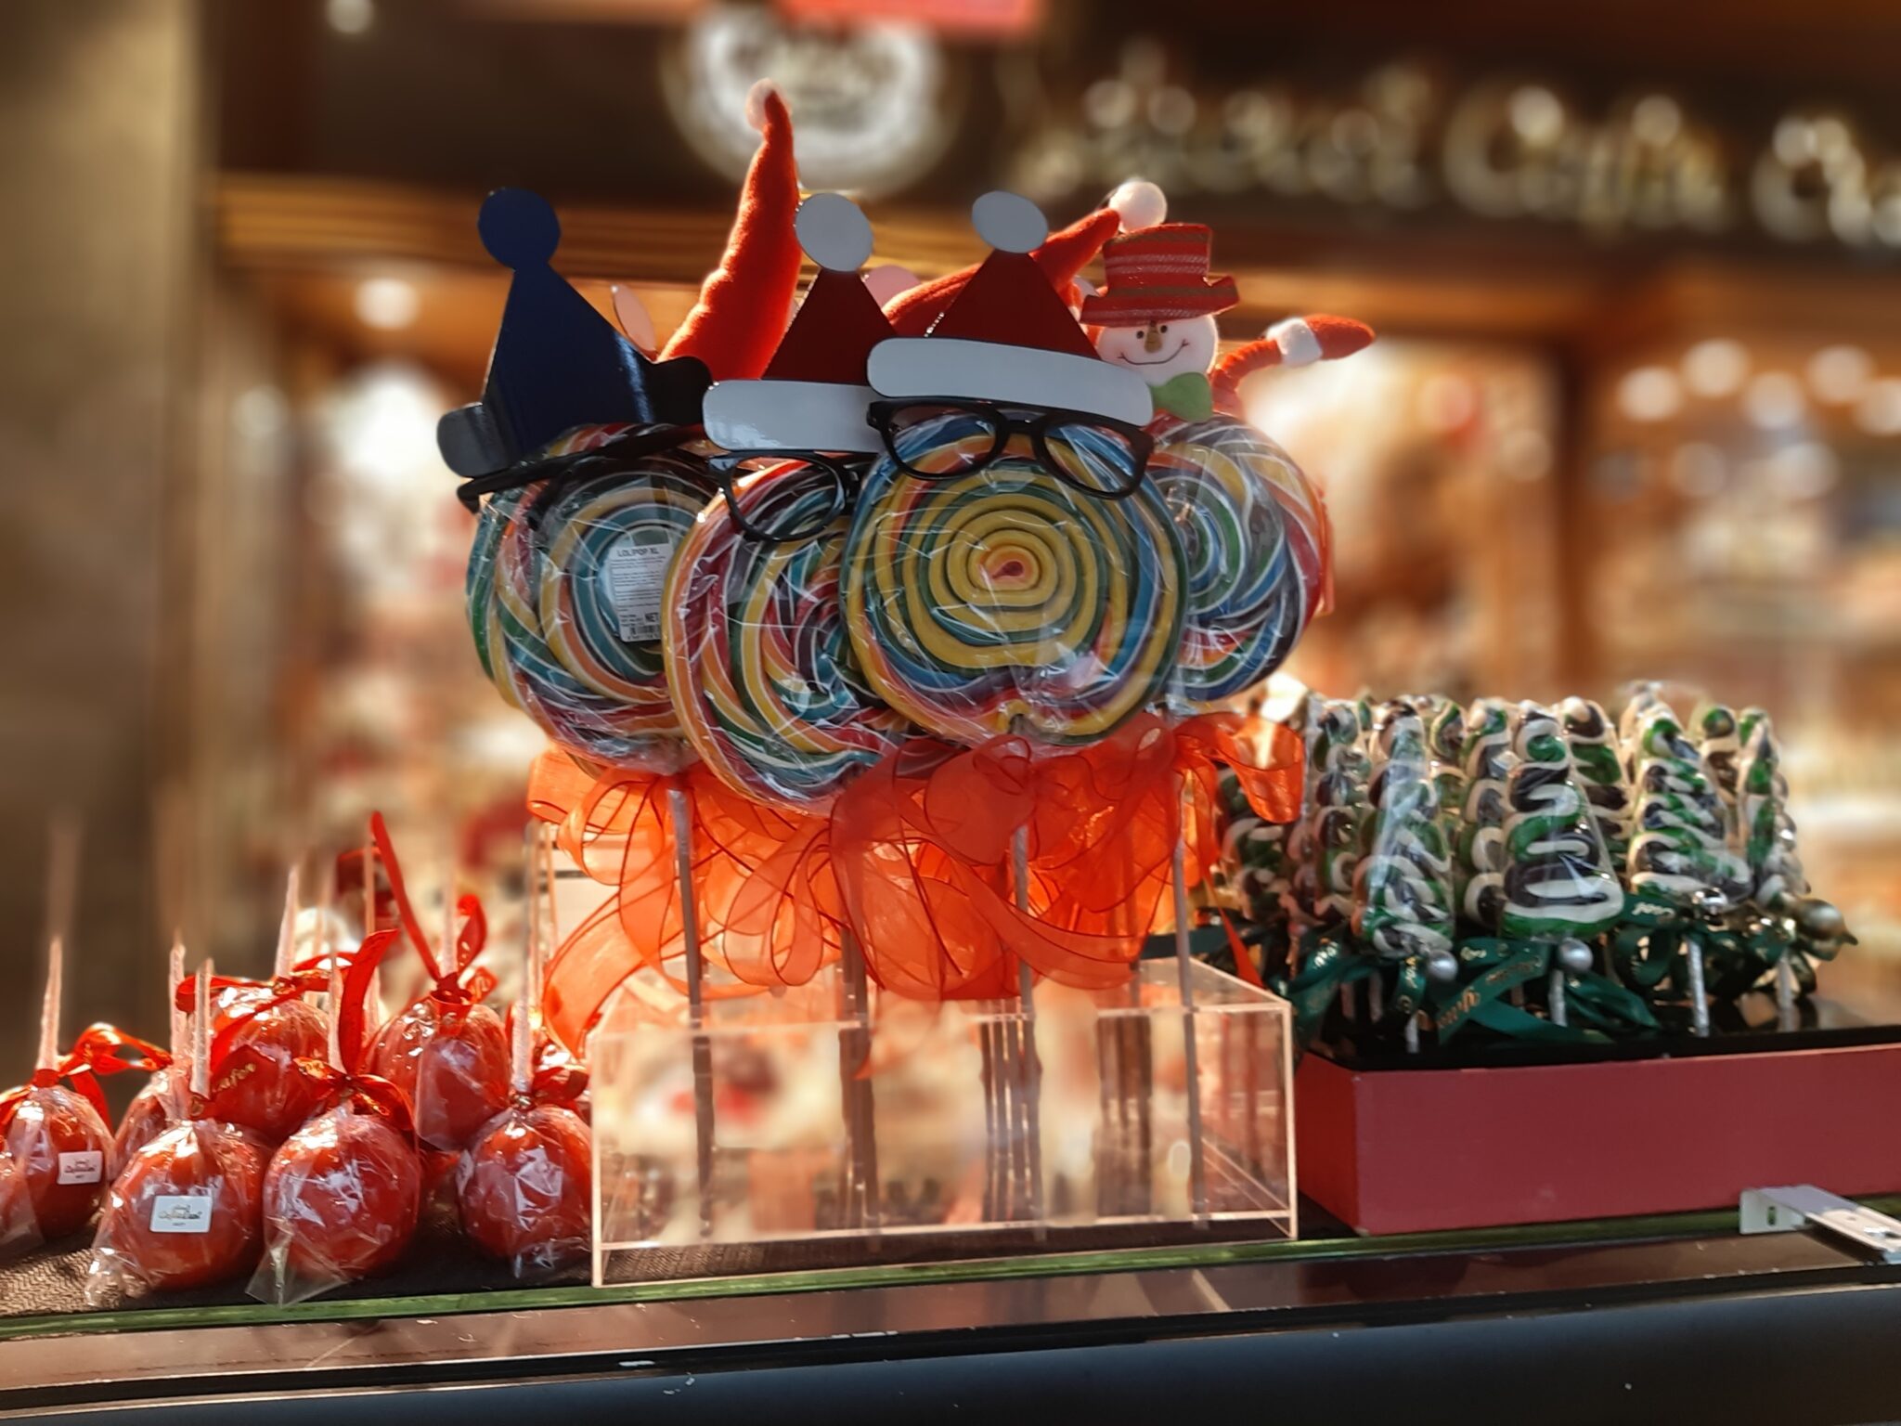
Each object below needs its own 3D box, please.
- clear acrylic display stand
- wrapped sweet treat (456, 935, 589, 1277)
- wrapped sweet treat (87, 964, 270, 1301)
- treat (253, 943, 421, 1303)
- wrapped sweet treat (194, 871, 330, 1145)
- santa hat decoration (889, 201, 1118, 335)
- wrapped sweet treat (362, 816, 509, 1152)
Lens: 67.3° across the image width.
[{"bbox_3d":[-0.010,0.224,0.826,0.365,0.124,0.181,-1,-2,-7],"label":"clear acrylic display stand"},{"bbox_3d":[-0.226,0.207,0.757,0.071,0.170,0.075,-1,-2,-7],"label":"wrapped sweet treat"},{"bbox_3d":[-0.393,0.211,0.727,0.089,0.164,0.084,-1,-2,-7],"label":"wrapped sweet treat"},{"bbox_3d":[-0.312,0.207,0.728,0.082,0.174,0.084,-1,-2,-7],"label":"treat"},{"bbox_3d":[-0.395,0.168,0.819,0.078,0.153,0.078,-1,-2,-7],"label":"wrapped sweet treat"},{"bbox_3d":[0.032,-0.258,0.858,0.145,0.097,0.079,-1,-2,-7],"label":"santa hat decoration"},{"bbox_3d":[-0.289,0.152,0.801,0.080,0.185,0.080,-1,-2,-7],"label":"wrapped sweet treat"}]

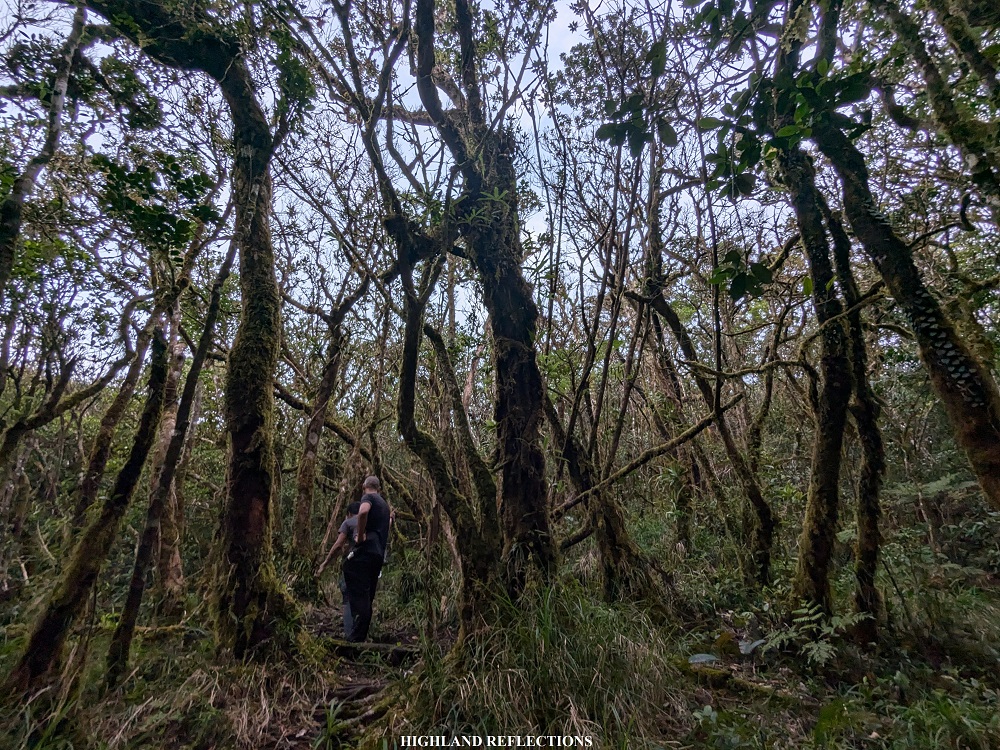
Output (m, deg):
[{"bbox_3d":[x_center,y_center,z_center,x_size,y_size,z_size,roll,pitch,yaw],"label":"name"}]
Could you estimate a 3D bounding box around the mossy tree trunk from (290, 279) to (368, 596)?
[{"bbox_3d":[-2.554,0.779,7.004,0.820,4.760,0.500,0,-13,0],"label":"mossy tree trunk"}]

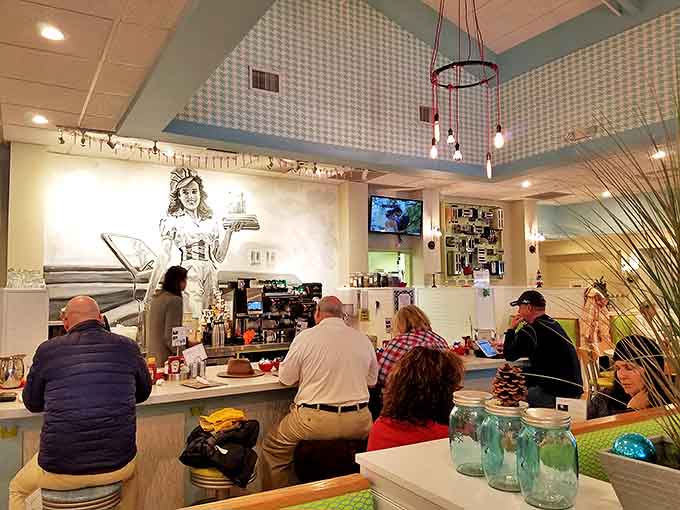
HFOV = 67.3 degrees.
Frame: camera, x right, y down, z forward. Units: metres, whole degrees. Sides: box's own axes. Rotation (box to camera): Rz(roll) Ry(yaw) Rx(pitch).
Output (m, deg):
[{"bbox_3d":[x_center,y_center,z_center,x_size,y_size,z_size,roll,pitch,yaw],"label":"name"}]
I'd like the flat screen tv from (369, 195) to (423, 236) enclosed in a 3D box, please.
[{"bbox_3d":[0.773,-0.545,7.049,0.870,0.495,0.070,2,0,-29],"label":"flat screen tv"}]

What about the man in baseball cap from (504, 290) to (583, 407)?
[{"bbox_3d":[1.640,1.013,4.143,0.780,1.380,0.580,-3,-5,41],"label":"man in baseball cap"}]

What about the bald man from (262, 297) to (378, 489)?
[{"bbox_3d":[-0.115,0.954,3.244,0.640,1.380,0.780,2,-4,-23],"label":"bald man"}]

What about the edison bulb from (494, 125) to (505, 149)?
[{"bbox_3d":[1.060,-0.789,3.400,0.062,0.155,0.062,0,-4,0],"label":"edison bulb"}]

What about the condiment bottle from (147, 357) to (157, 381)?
[{"bbox_3d":[-1.120,0.685,3.043,0.060,0.160,0.060,2,-4,-29],"label":"condiment bottle"}]

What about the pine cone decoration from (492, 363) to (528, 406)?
[{"bbox_3d":[0.346,0.263,1.035,0.070,0.086,0.070,2,-4,-29],"label":"pine cone decoration"}]

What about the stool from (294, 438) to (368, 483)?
[{"bbox_3d":[-0.049,1.361,2.869,0.400,0.647,0.400,0,-4,0],"label":"stool"}]

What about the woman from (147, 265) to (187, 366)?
[{"bbox_3d":[-1.402,0.927,4.099,0.400,1.670,0.460,2,-4,-33],"label":"woman"}]

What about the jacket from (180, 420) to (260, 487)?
[{"bbox_3d":[-0.602,1.000,2.572,0.400,0.310,0.360,2,-4,-29],"label":"jacket"}]

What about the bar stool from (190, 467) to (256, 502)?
[{"bbox_3d":[-0.645,1.410,2.784,0.370,0.520,0.370,2,-4,-32],"label":"bar stool"}]

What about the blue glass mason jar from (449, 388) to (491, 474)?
[{"bbox_3d":[0.267,0.354,1.016,0.097,0.147,0.097,0,-4,0],"label":"blue glass mason jar"}]

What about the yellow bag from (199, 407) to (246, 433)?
[{"bbox_3d":[-0.644,0.900,2.800,0.250,0.120,0.190,2,-4,-32],"label":"yellow bag"}]

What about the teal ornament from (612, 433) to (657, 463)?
[{"bbox_3d":[0.451,0.301,0.782,0.062,0.060,0.062,2,-4,-29],"label":"teal ornament"}]

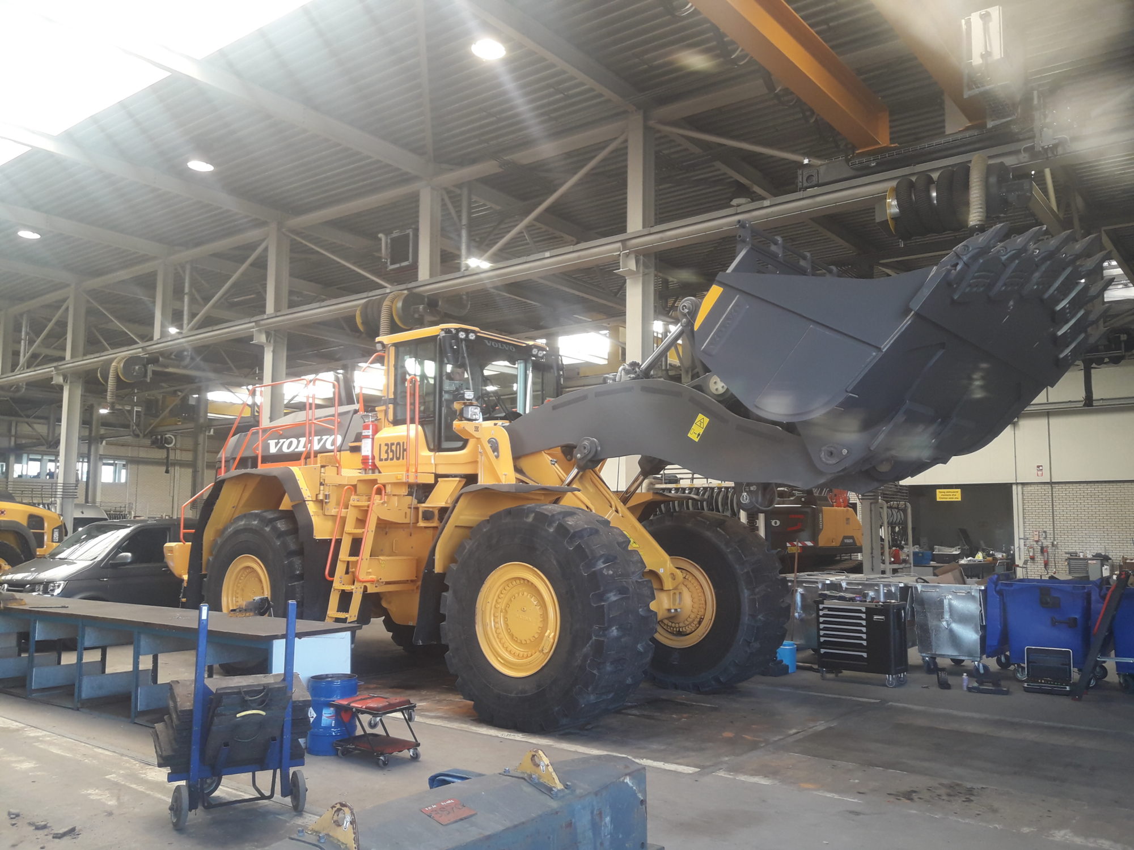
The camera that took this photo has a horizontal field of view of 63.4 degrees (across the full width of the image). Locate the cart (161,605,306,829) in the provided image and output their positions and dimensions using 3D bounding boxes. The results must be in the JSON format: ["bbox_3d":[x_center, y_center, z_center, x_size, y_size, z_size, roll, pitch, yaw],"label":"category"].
[{"bbox_3d":[-2.104,1.773,5.868,0.820,1.310,0.850,3,-7,-28],"label":"cart"}]

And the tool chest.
[{"bbox_3d":[3.423,2.491,10.610,0.870,0.920,0.550,-4,-8,38],"label":"tool chest"}]

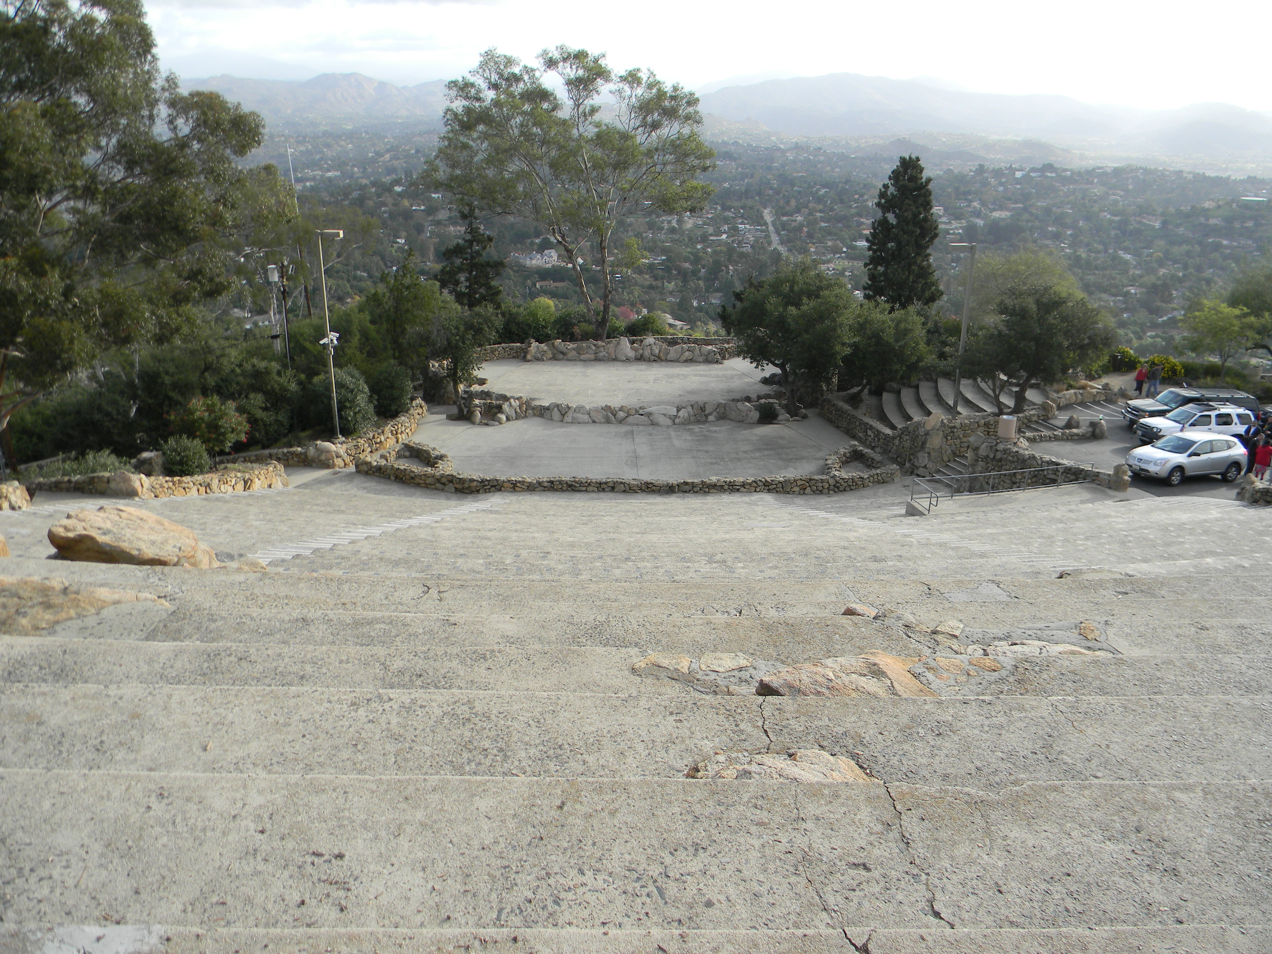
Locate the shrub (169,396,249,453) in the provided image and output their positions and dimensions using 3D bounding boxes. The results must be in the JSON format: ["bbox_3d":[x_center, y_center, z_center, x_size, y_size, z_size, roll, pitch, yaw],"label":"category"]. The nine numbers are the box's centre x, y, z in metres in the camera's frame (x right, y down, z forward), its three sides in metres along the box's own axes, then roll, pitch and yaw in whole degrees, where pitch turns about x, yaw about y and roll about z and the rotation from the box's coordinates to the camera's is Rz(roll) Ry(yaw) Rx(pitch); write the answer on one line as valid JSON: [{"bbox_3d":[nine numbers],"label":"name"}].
[{"bbox_3d":[-18.044,-2.248,43.500,3.400,2.600,3.000,0,19,0],"label":"shrub"}]

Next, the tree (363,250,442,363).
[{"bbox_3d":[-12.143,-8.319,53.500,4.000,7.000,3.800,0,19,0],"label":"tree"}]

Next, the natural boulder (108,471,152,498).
[{"bbox_3d":[-16.846,0.248,34.200,1.400,0.900,1.100,0,19,0],"label":"natural boulder"}]

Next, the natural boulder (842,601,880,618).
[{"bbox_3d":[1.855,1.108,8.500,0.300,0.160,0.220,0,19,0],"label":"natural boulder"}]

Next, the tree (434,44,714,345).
[{"bbox_3d":[-3.925,-17.847,64.500,17.200,18.200,14.500,0,19,0],"label":"tree"}]

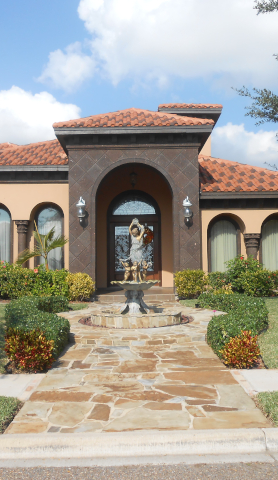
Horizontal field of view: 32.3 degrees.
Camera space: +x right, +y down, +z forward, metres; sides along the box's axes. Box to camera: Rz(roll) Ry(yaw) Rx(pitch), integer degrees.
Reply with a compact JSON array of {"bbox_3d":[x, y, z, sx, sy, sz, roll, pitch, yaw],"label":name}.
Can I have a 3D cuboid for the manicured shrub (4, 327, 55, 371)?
[{"bbox_3d":[-1.560,1.551,6.945,0.750,0.560,0.680,-1,-3,0],"label":"manicured shrub"}]

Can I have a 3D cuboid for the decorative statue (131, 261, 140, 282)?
[{"bbox_3d":[-0.071,0.697,10.828,0.190,0.500,0.180,-1,-3,0],"label":"decorative statue"}]

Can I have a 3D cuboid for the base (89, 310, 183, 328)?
[{"bbox_3d":[-0.057,1.739,10.970,2.080,0.265,2.080,-1,-3,0],"label":"base"}]

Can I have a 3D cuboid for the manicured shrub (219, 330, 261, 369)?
[{"bbox_3d":[1.460,1.542,6.944,0.590,0.500,0.560,-1,-3,0],"label":"manicured shrub"}]

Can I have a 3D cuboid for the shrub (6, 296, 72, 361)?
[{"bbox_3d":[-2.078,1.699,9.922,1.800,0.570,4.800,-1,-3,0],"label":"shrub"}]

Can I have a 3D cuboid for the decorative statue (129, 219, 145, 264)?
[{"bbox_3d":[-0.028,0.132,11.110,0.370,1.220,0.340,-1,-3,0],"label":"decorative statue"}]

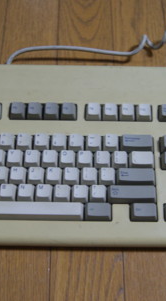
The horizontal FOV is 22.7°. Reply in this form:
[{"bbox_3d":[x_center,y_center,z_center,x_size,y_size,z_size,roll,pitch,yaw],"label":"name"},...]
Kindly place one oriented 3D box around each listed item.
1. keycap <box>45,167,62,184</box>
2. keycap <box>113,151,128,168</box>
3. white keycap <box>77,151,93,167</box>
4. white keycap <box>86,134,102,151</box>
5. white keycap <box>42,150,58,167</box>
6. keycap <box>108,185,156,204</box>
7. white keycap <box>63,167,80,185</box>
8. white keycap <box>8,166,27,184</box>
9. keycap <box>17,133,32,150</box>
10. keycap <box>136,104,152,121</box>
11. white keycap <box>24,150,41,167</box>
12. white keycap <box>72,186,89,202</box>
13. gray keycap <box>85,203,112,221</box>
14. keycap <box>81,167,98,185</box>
[{"bbox_3d":[-0.031,0.027,0.443,0.018,0.009,0.018,1,70,-1],"label":"keycap"},{"bbox_3d":[0.040,0.010,0.450,0.018,0.009,0.018,1,69,-1],"label":"keycap"},{"bbox_3d":[0.002,0.010,0.450,0.018,0.009,0.018,1,70,-1],"label":"white keycap"},{"bbox_3d":[0.011,-0.008,0.456,0.018,0.009,0.018,1,69,-1],"label":"white keycap"},{"bbox_3d":[-0.036,0.009,0.447,0.018,0.009,0.018,1,69,-1],"label":"white keycap"},{"bbox_3d":[0.051,0.046,0.436,0.052,0.009,0.018,1,69,-1],"label":"keycap"},{"bbox_3d":[-0.013,0.026,0.442,0.018,0.010,0.018,1,69,0],"label":"white keycap"},{"bbox_3d":[-0.070,0.026,0.443,0.018,0.009,0.018,1,69,-1],"label":"white keycap"},{"bbox_3d":[-0.065,-0.010,0.456,0.018,0.011,0.018,1,69,-1],"label":"keycap"},{"bbox_3d":[0.068,-0.044,0.472,0.018,0.011,0.018,1,69,-1],"label":"keycap"},{"bbox_3d":[-0.056,0.009,0.449,0.018,0.009,0.018,1,69,-1],"label":"white keycap"},{"bbox_3d":[-0.003,0.044,0.432,0.018,0.009,0.018,1,68,-1],"label":"white keycap"},{"bbox_3d":[0.015,0.063,0.430,0.028,0.009,0.018,1,69,-1],"label":"gray keycap"},{"bbox_3d":[0.006,0.028,0.443,0.018,0.009,0.018,1,69,-1],"label":"keycap"}]

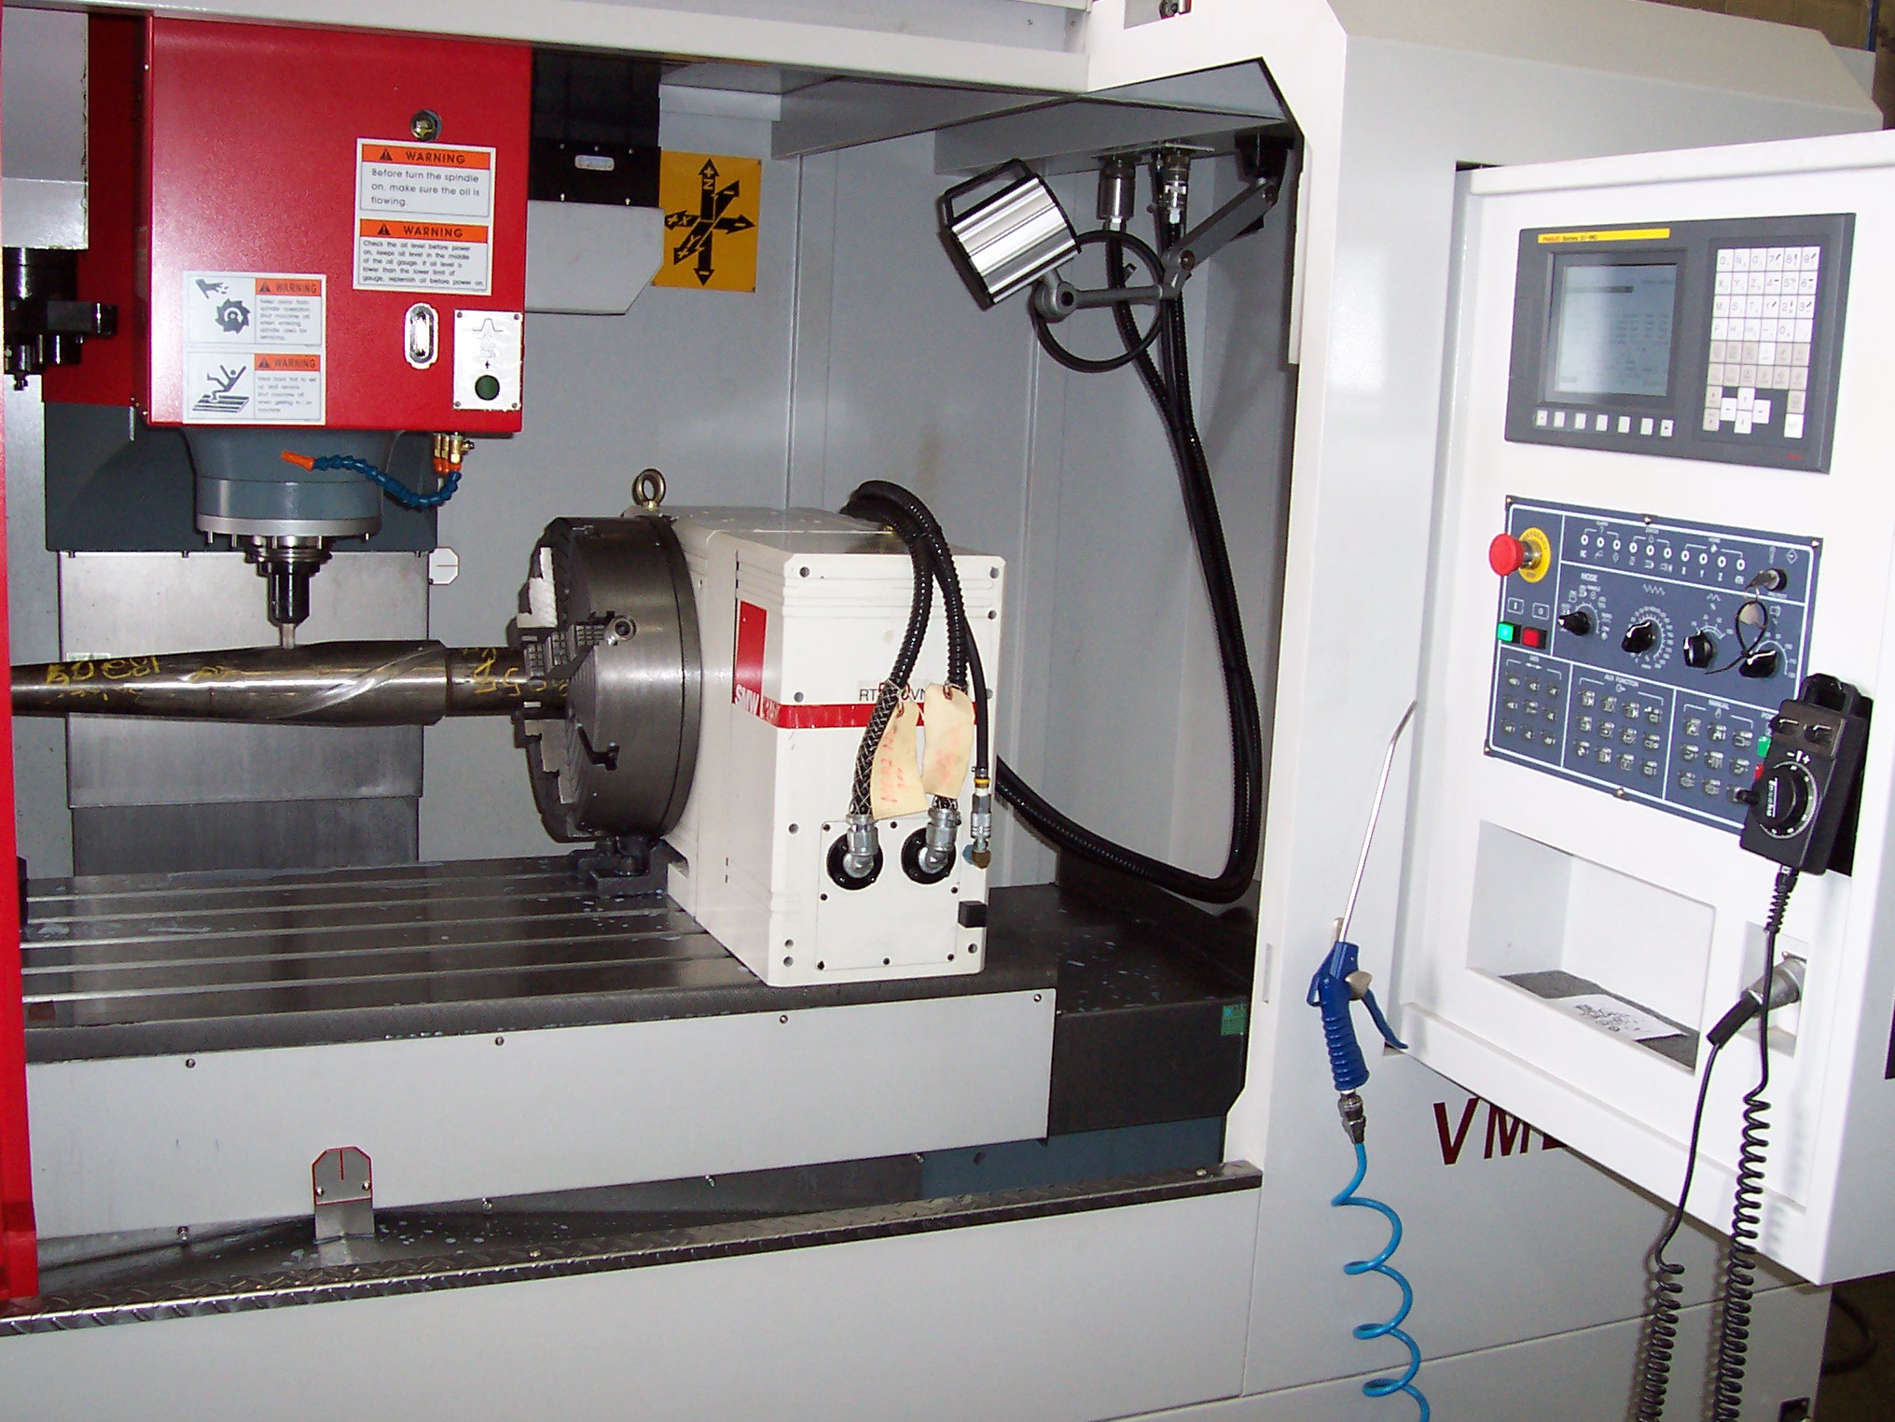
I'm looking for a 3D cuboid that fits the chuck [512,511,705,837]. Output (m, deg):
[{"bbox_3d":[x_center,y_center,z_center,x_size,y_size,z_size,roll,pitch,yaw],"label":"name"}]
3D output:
[{"bbox_3d":[-0.438,-0.038,2.459,0.182,0.394,0.394,-1,9,-22],"label":"chuck"}]

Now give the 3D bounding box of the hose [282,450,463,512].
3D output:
[{"bbox_3d":[-0.619,-0.248,2.178,0.188,0.062,0.085,-1,9,-22],"label":"hose"}]

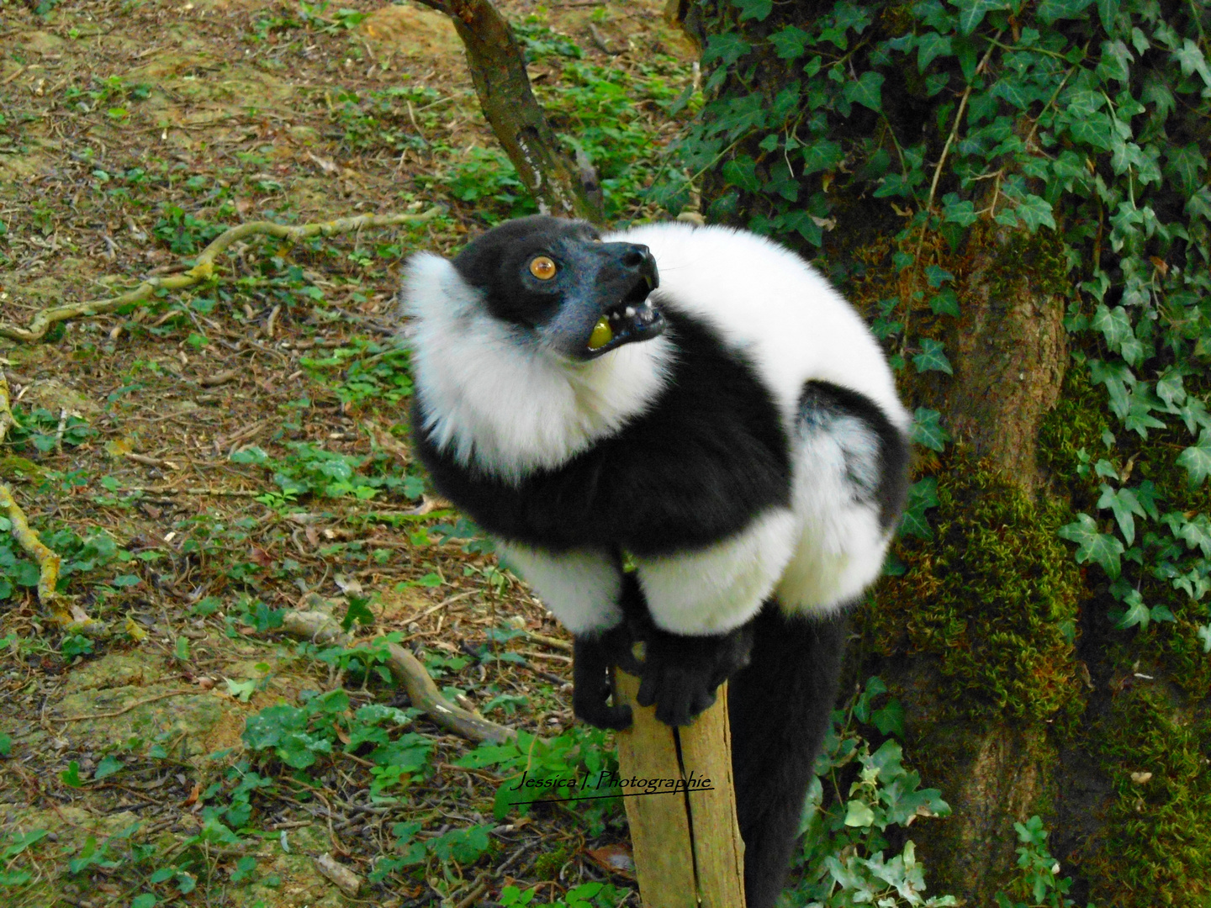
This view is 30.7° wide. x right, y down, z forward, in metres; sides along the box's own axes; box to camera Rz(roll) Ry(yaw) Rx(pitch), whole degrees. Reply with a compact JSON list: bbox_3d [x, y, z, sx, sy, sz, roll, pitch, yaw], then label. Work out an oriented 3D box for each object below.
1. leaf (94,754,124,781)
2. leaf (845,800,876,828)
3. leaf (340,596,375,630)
[{"bbox_3d":[-0.632,0.399,2.800,0.027,0.010,0.042,29,49,29],"label":"leaf"},{"bbox_3d":[0.226,0.318,1.950,0.029,0.025,0.012,1,10,6],"label":"leaf"},{"bbox_3d":[-0.353,0.228,3.150,0.049,0.052,0.015,-2,18,-6],"label":"leaf"}]

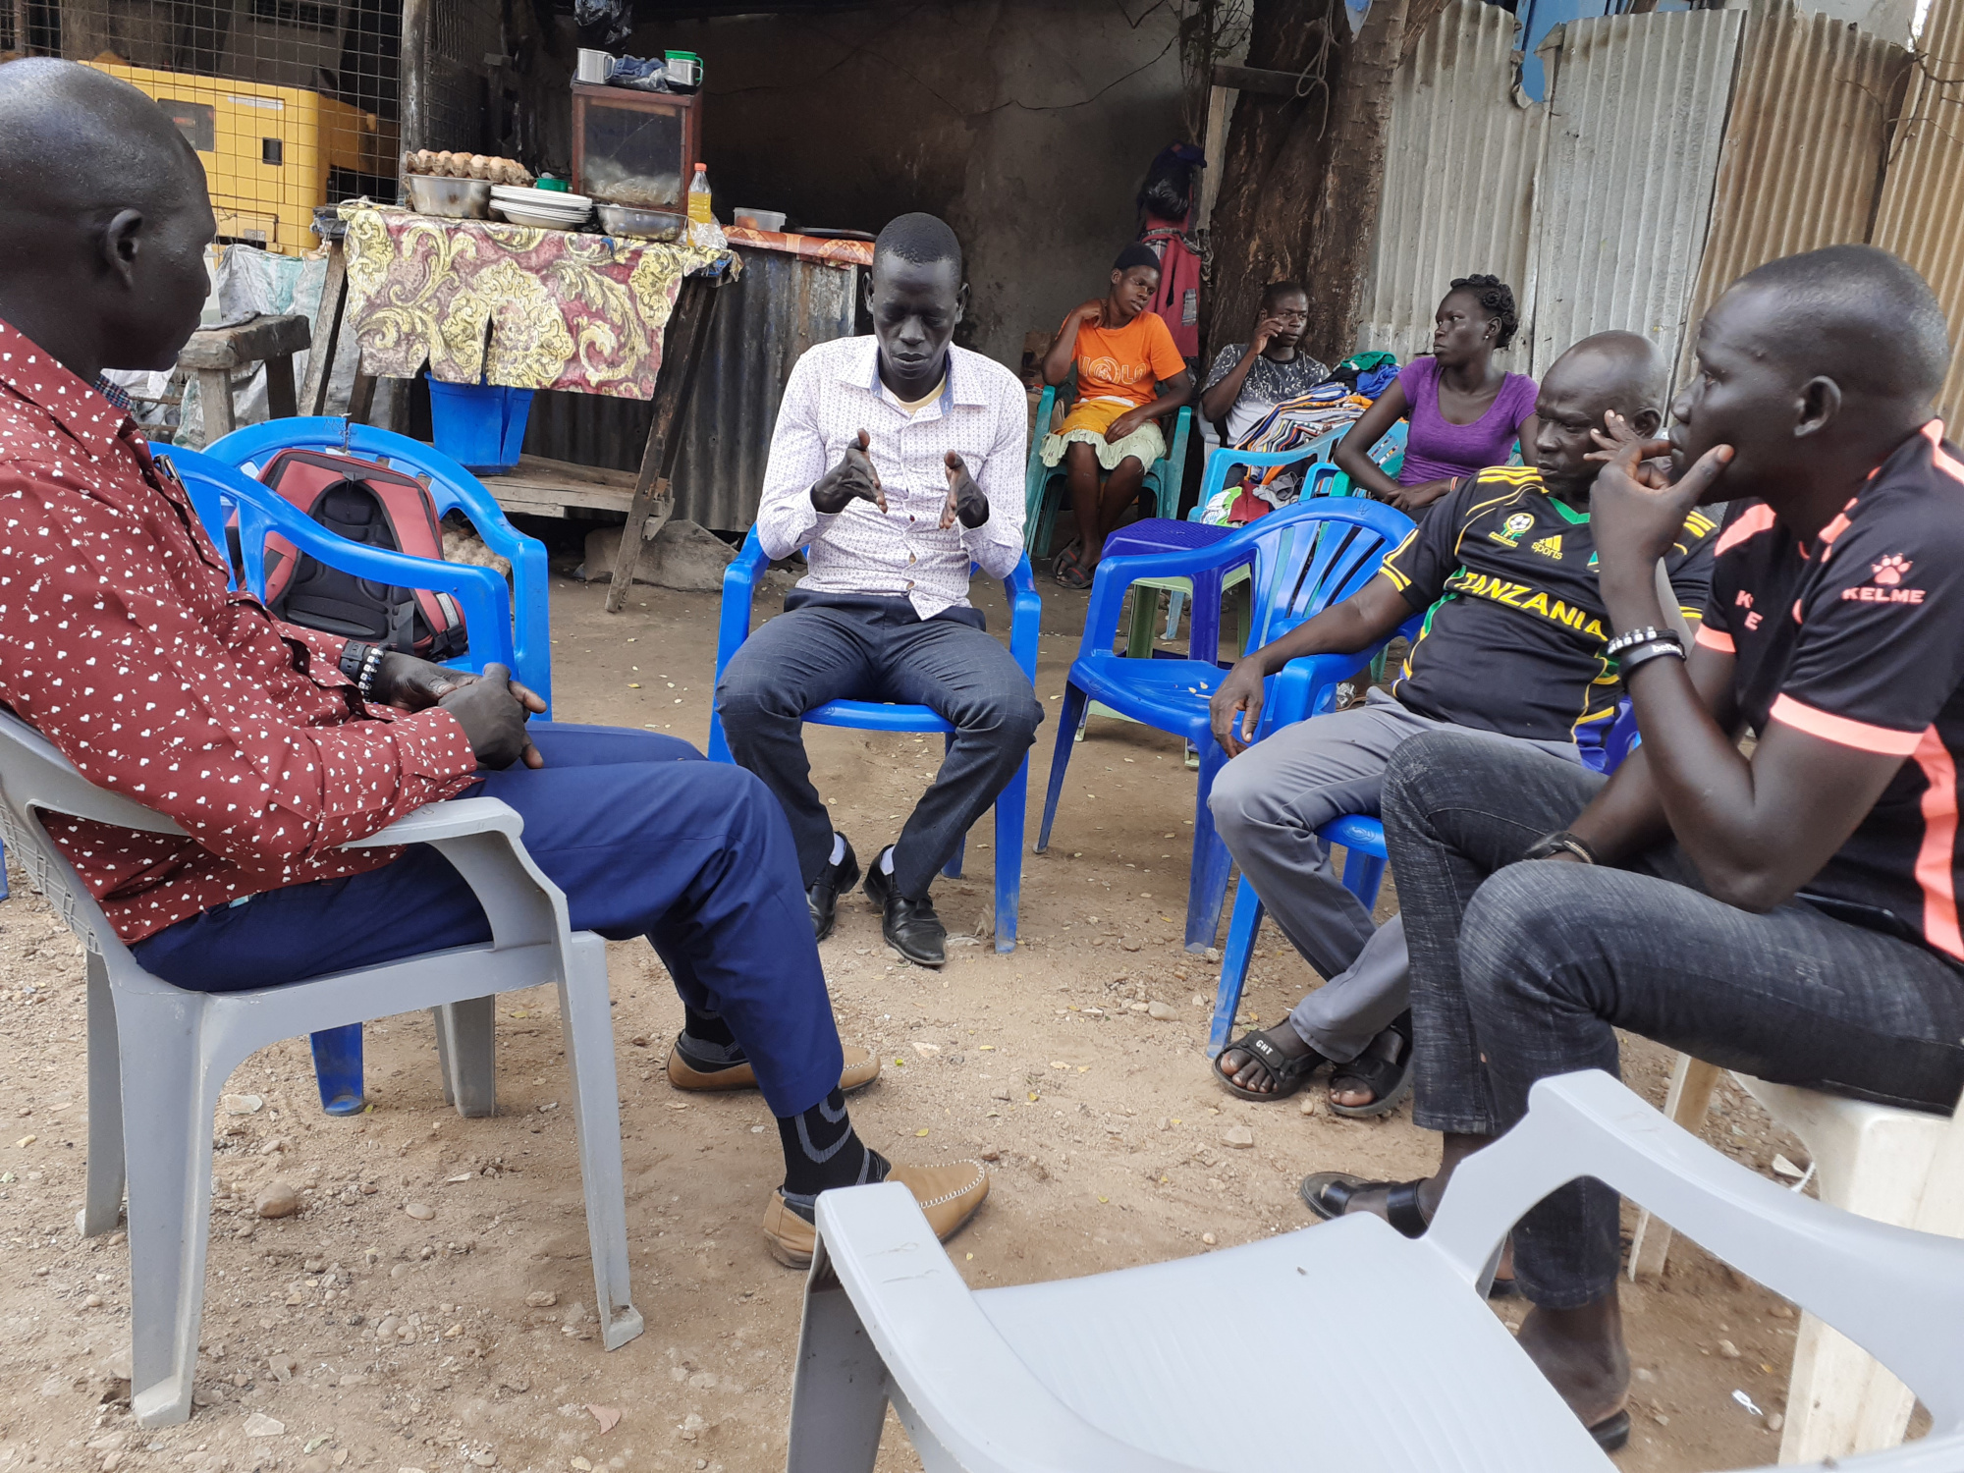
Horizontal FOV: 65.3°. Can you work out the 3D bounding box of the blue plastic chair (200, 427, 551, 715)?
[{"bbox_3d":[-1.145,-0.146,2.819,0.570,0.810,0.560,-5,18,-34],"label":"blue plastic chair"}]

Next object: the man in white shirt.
[{"bbox_3d":[-0.170,-0.282,2.732,0.540,1.290,0.660,4,15,-5],"label":"man in white shirt"}]

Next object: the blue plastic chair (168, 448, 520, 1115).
[{"bbox_3d":[-1.014,0.016,2.251,0.560,0.810,0.570,8,15,9],"label":"blue plastic chair"}]

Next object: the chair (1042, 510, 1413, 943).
[{"bbox_3d":[0.520,-0.075,3.139,0.560,0.810,0.570,-4,17,-31],"label":"chair"}]

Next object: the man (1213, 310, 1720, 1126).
[{"bbox_3d":[0.776,-0.011,2.277,0.700,1.170,0.580,-7,19,-38],"label":"man"}]

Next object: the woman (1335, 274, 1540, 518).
[{"bbox_3d":[1.162,-0.621,4.017,0.520,1.200,0.720,17,18,37],"label":"woman"}]

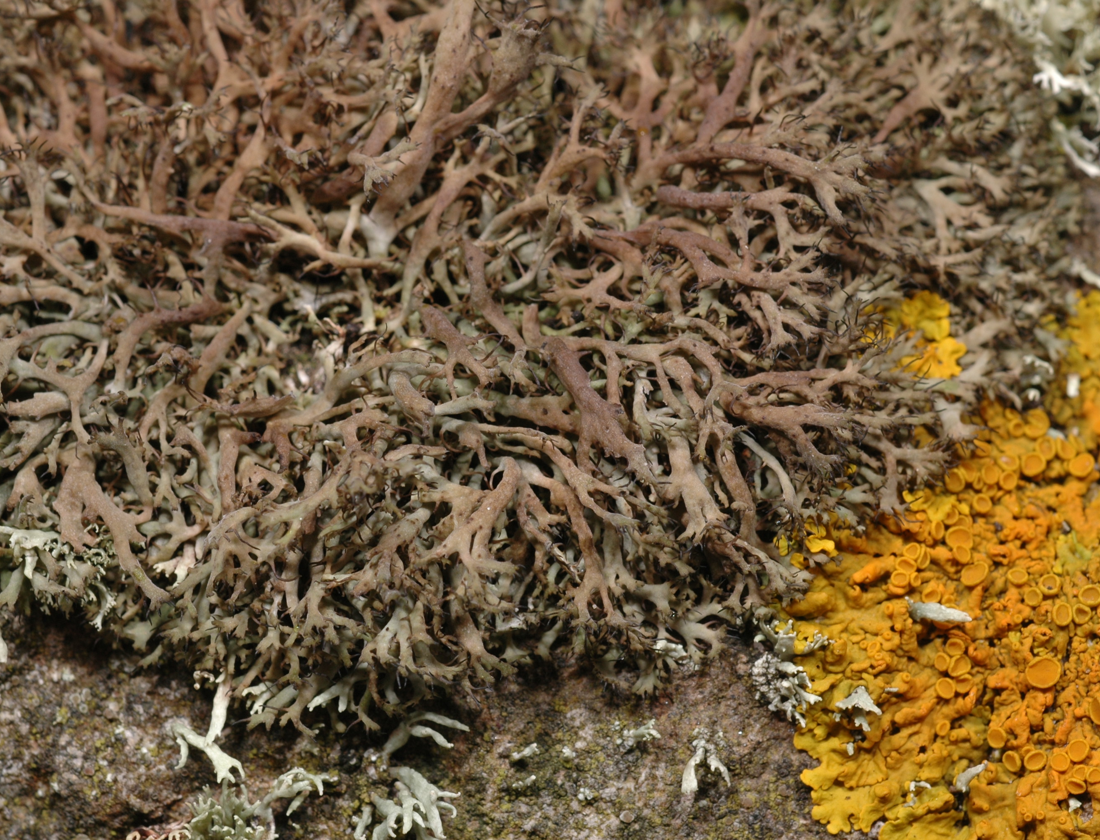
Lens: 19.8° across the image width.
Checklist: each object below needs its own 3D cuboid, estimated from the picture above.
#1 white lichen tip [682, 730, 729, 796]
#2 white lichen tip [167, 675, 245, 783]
[{"bbox_3d":[0.012,0.026,0.240,0.004,0.004,0.003,0,40,0],"label":"white lichen tip"},{"bbox_3d":[-0.026,0.023,0.238,0.006,0.007,0.004,0,40,0],"label":"white lichen tip"}]

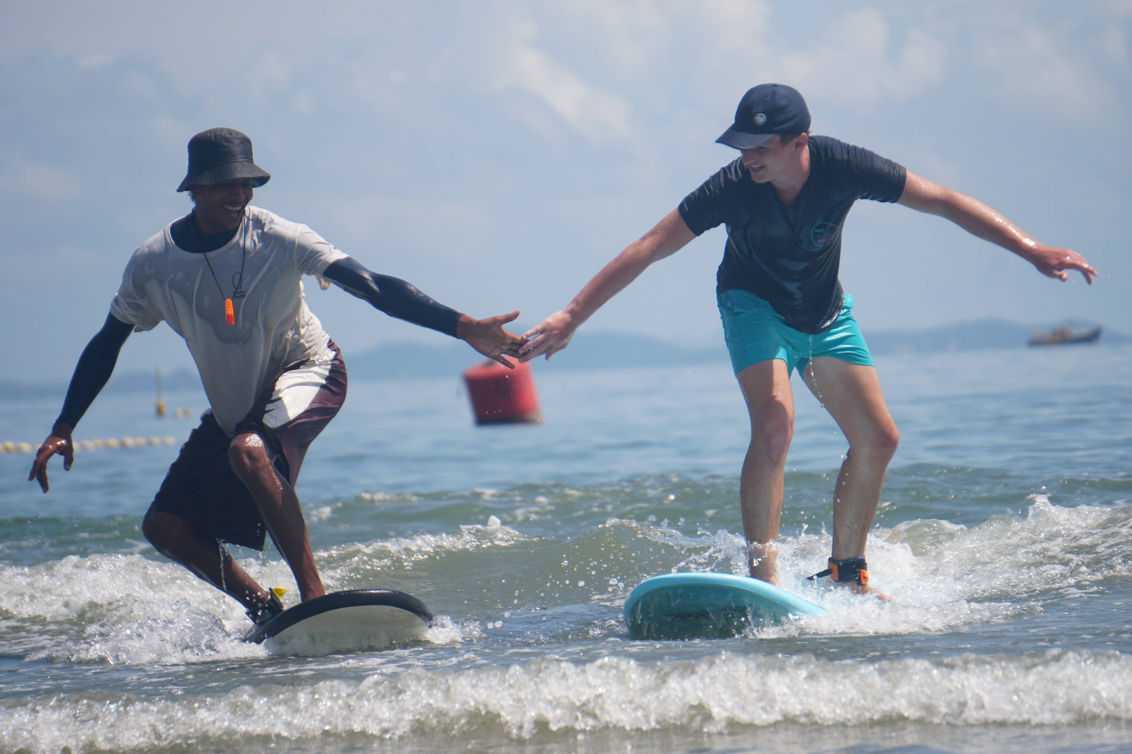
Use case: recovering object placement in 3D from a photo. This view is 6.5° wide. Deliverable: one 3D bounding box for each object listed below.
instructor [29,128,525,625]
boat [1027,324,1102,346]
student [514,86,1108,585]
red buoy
[{"bbox_3d":[-0.759,-0.007,26.000,1.280,1.310,0.750,-3,0,14],"label":"instructor"},{"bbox_3d":[90.570,-7.557,1800.000,13.200,3.900,3.600,-3,0,0],"label":"boat"},{"bbox_3d":[0.642,-0.089,26.000,1.480,1.350,0.650,-3,0,-9],"label":"student"},{"bbox_3d":[-0.831,0.277,132.000,0.900,0.900,0.900,-13,13,0],"label":"red buoy"}]

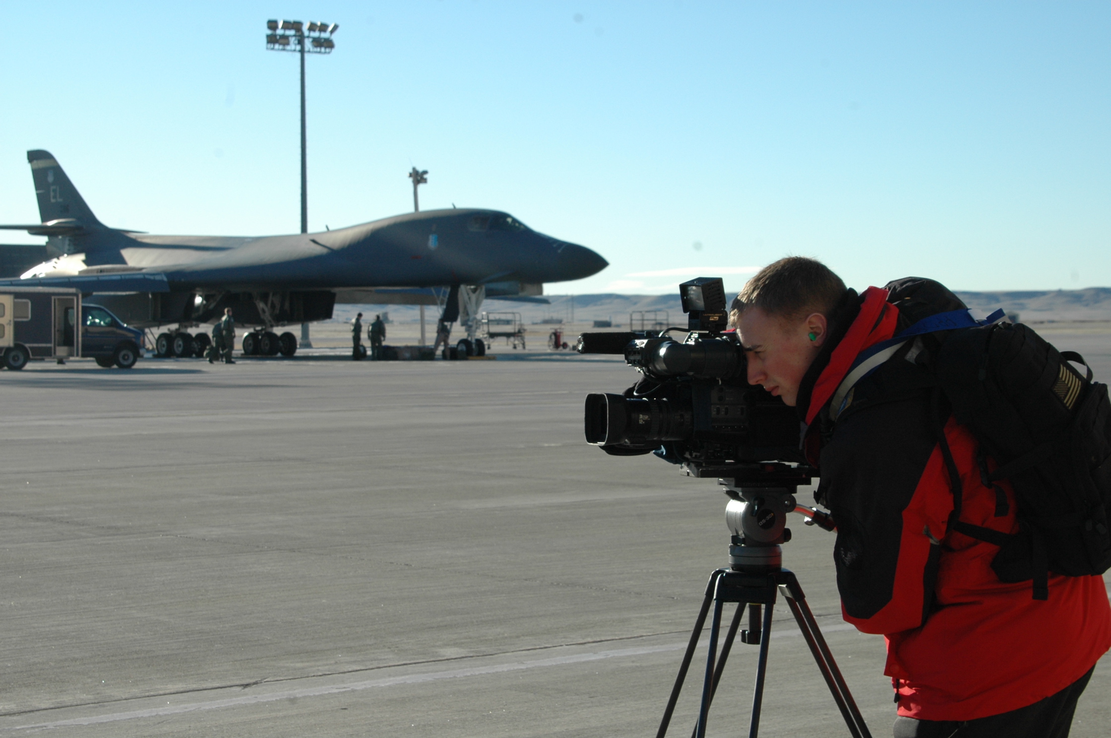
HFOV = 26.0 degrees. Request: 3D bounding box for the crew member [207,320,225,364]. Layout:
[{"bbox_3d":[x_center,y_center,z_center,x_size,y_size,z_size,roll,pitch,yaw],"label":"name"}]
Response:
[{"bbox_3d":[-11.052,-0.884,79.000,0.750,1.400,0.600,-1,1,-12],"label":"crew member"}]

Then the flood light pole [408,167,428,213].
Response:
[{"bbox_3d":[-8.131,-6.660,143.000,1.200,10.700,1.000,-1,1,-30],"label":"flood light pole"}]

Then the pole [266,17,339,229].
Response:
[{"bbox_3d":[-14.159,-10.430,135.000,4.000,18.500,1.000,-1,1,-25],"label":"pole"}]

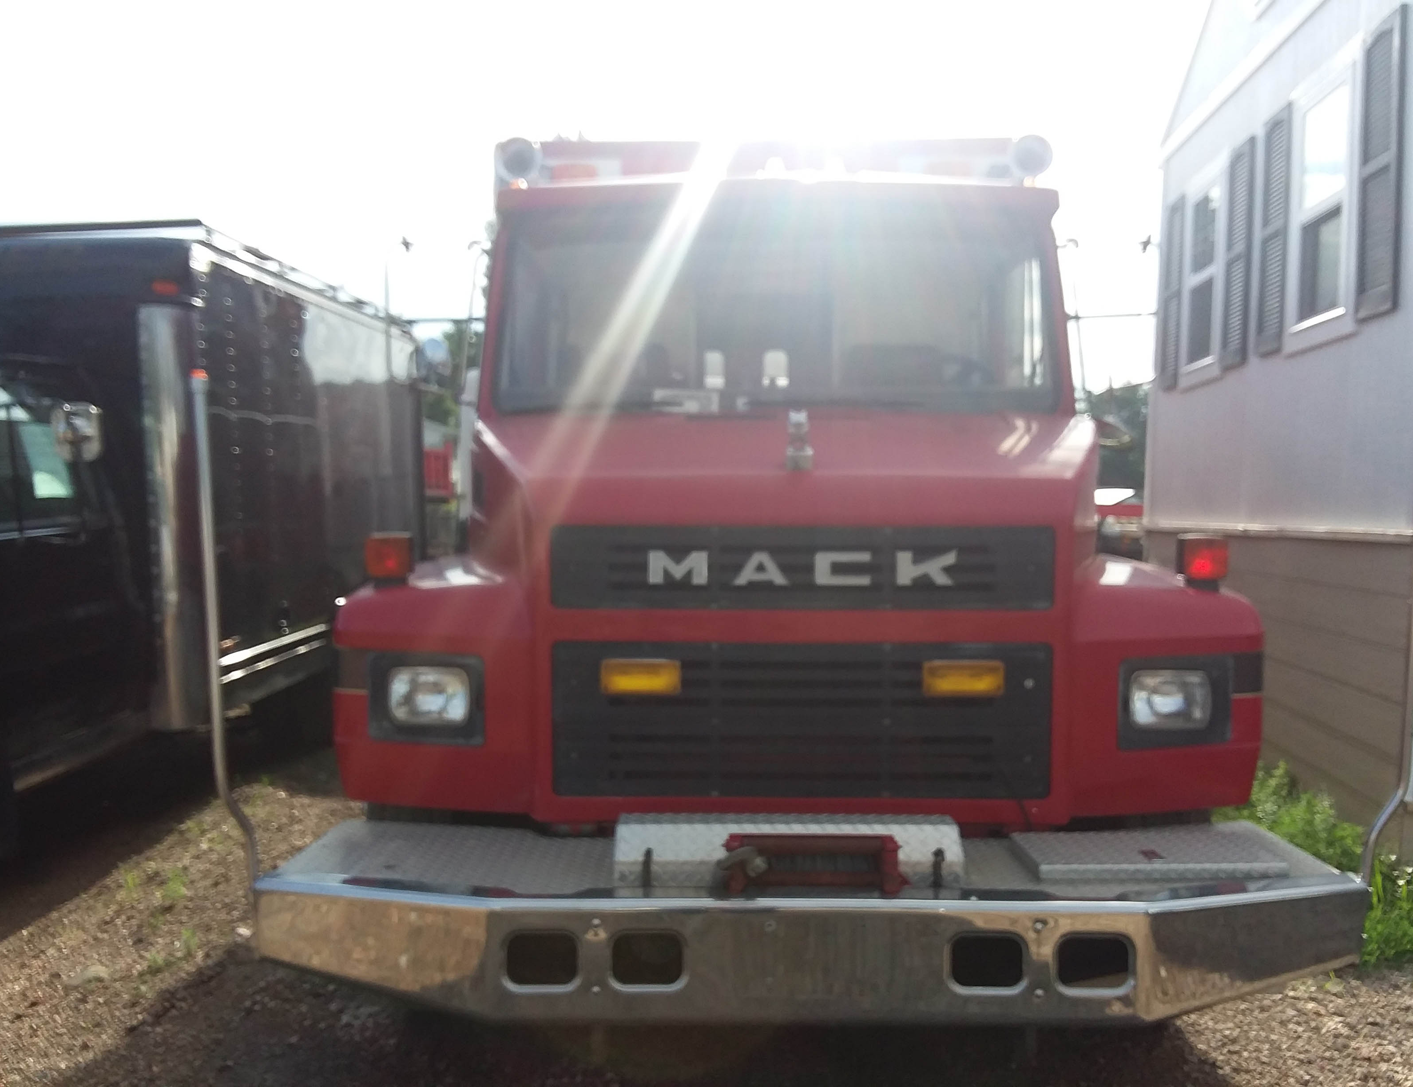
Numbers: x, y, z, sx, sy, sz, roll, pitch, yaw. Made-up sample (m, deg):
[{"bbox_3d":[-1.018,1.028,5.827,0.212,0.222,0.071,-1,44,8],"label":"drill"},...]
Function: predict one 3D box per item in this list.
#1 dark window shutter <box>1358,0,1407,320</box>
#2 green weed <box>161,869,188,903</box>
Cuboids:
[{"bbox_3d":[3.054,-1.715,5.120,0.035,1.310,0.370,0,3,6],"label":"dark window shutter"},{"bbox_3d":[-2.024,1.303,4.300,0.090,0.110,0.090,0,3,0],"label":"green weed"}]

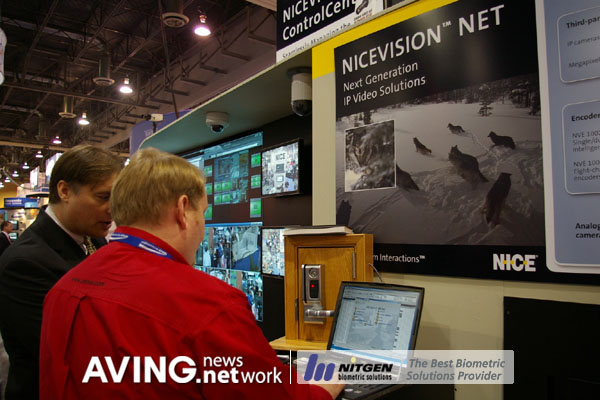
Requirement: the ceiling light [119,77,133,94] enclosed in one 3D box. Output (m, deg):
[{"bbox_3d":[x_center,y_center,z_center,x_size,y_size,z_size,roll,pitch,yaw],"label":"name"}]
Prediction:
[{"bbox_3d":[-7.595,-5.050,19.700,0.500,0.520,0.500,0,-4,0],"label":"ceiling light"}]

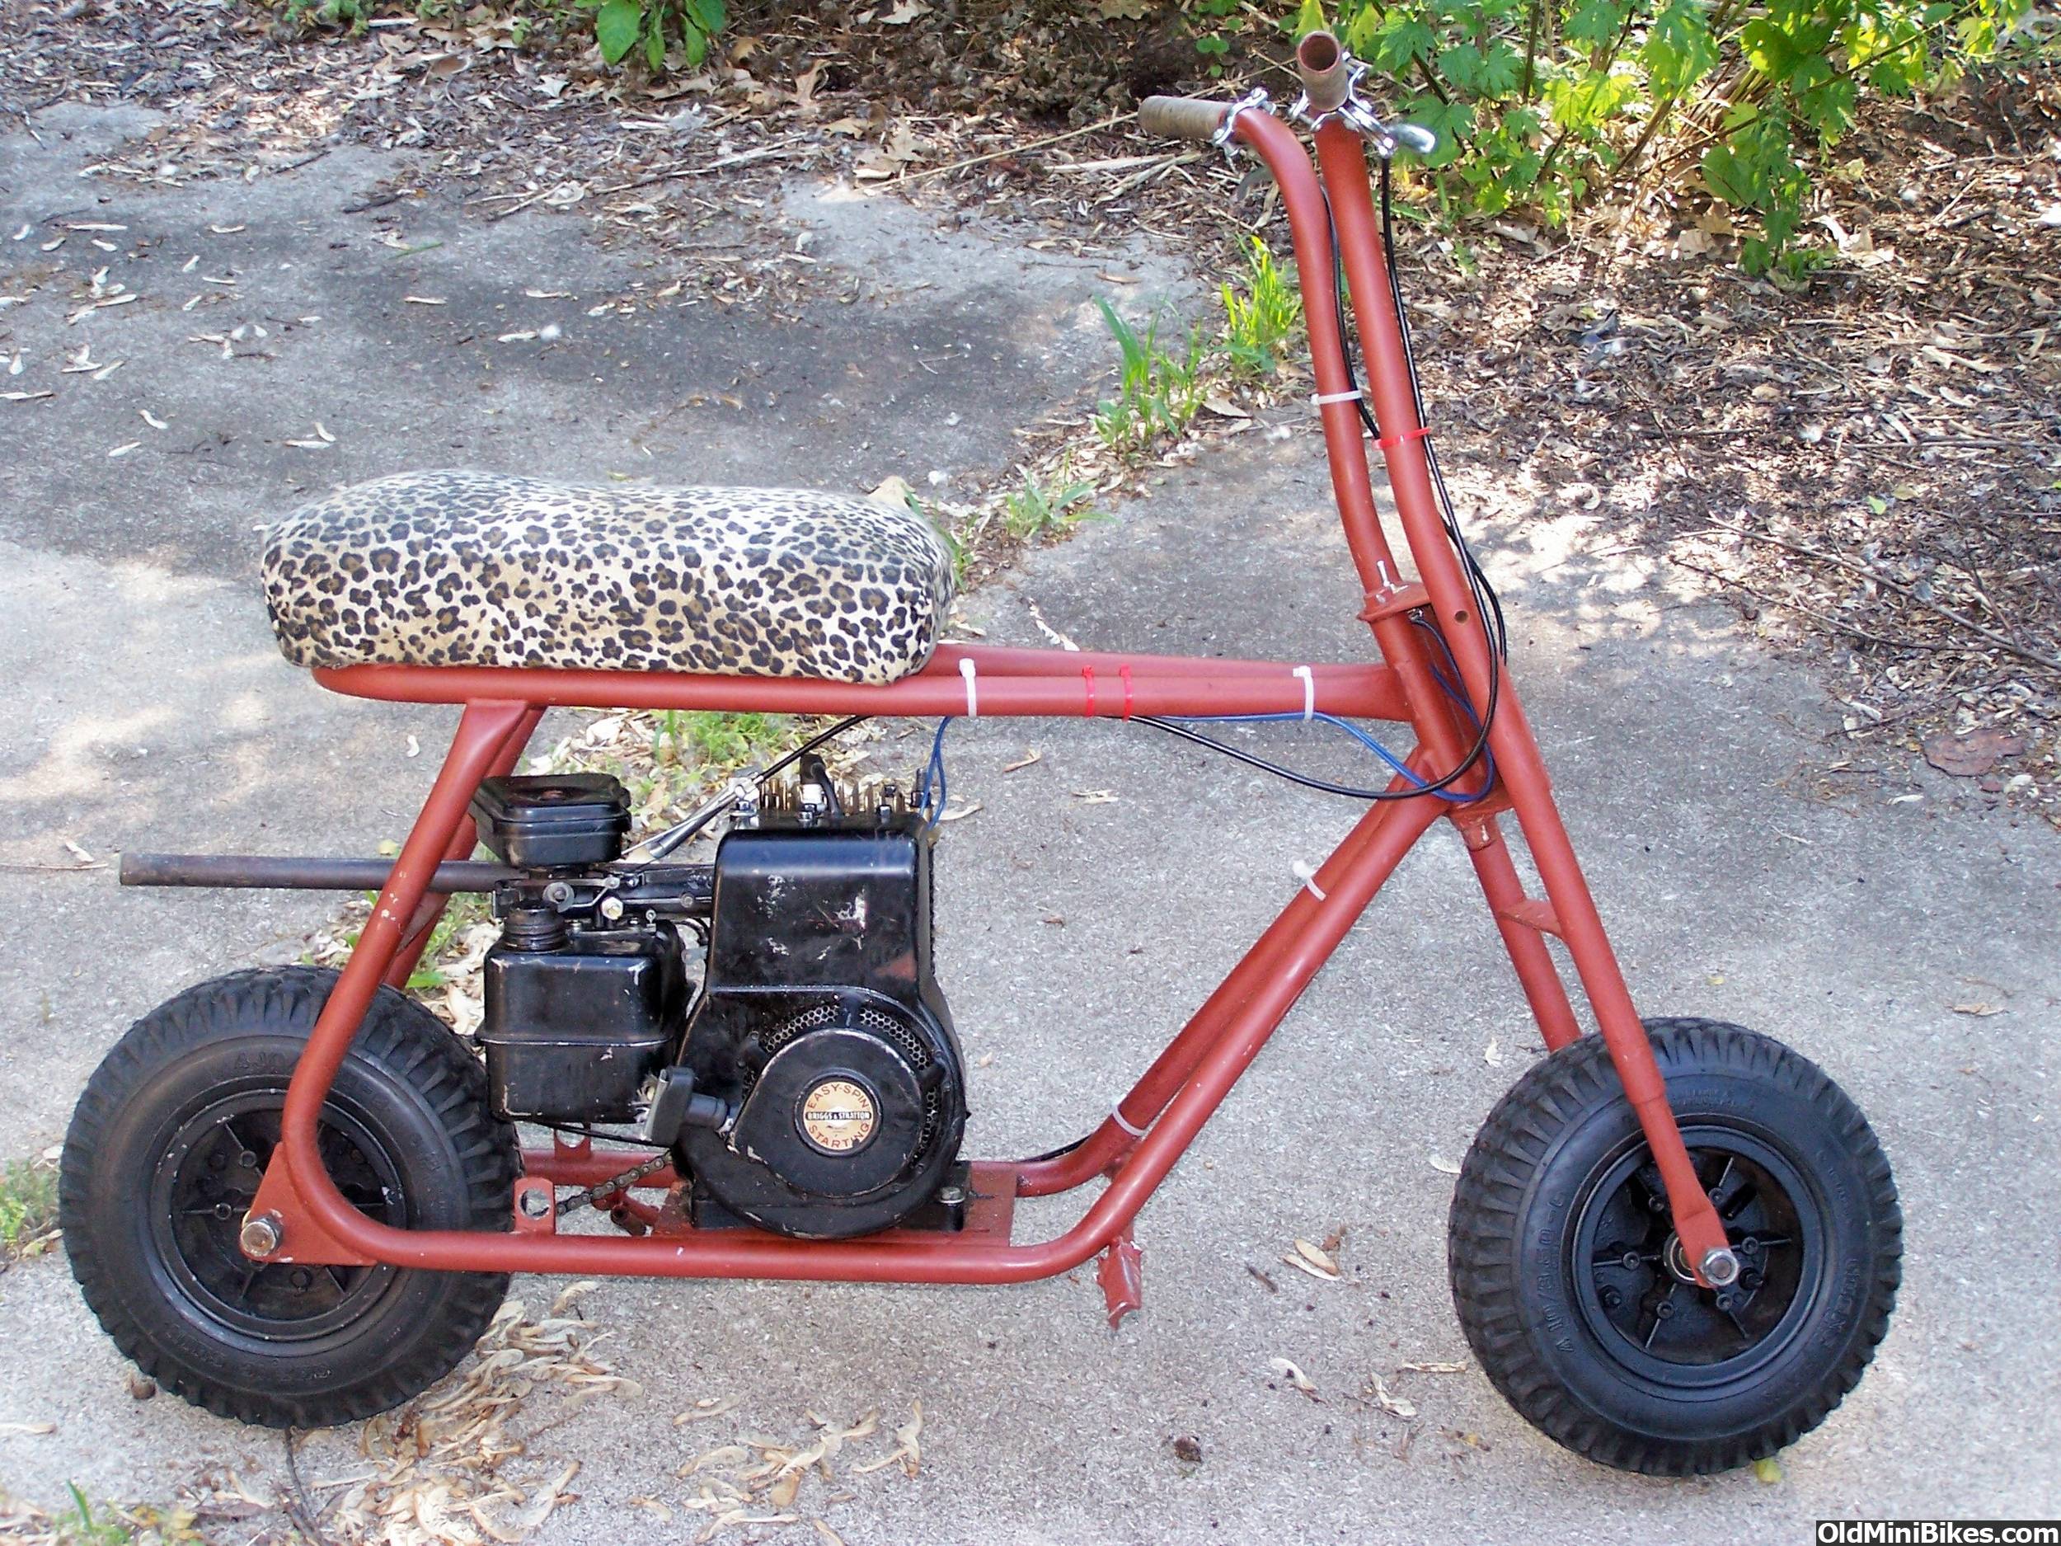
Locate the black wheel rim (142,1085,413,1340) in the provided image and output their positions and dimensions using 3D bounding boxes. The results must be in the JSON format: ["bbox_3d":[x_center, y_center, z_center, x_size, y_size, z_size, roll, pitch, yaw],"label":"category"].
[{"bbox_3d":[-0.509,0.293,2.762,0.180,0.180,0.090,2,11,3],"label":"black wheel rim"}]

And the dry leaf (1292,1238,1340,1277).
[{"bbox_3d":[0.215,0.363,3.026,0.015,0.012,0.061,-10,25,-26],"label":"dry leaf"}]

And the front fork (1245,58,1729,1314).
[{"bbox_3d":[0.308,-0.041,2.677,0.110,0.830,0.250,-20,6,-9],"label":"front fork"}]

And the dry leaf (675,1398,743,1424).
[{"bbox_3d":[-0.225,0.445,2.803,0.058,0.008,0.011,-15,27,-35],"label":"dry leaf"}]

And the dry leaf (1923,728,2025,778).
[{"bbox_3d":[0.948,-0.026,4.031,0.083,0.012,0.139,19,28,36],"label":"dry leaf"}]

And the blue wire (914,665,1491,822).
[{"bbox_3d":[0.112,-0.019,2.629,0.374,0.105,0.075,2,11,2],"label":"blue wire"}]

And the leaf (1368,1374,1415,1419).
[{"bbox_3d":[0.257,0.439,2.843,0.020,0.010,0.065,-8,24,-23],"label":"leaf"}]

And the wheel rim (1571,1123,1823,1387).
[{"bbox_3d":[0.444,0.325,2.741,0.180,0.180,0.090,0,3,-10],"label":"wheel rim"}]

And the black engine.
[{"bbox_3d":[-0.205,0.147,2.705,0.338,0.305,0.250,2,11,2],"label":"black engine"}]

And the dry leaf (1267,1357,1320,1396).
[{"bbox_3d":[0.191,0.429,2.866,0.015,0.008,0.054,-12,25,-29],"label":"dry leaf"}]

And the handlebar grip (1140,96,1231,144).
[{"bbox_3d":[0.109,-0.464,2.825,0.027,0.027,0.112,-10,13,-25],"label":"handlebar grip"}]

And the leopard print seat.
[{"bbox_3d":[-0.276,-0.135,2.669,0.452,0.120,0.215,2,11,2],"label":"leopard print seat"}]

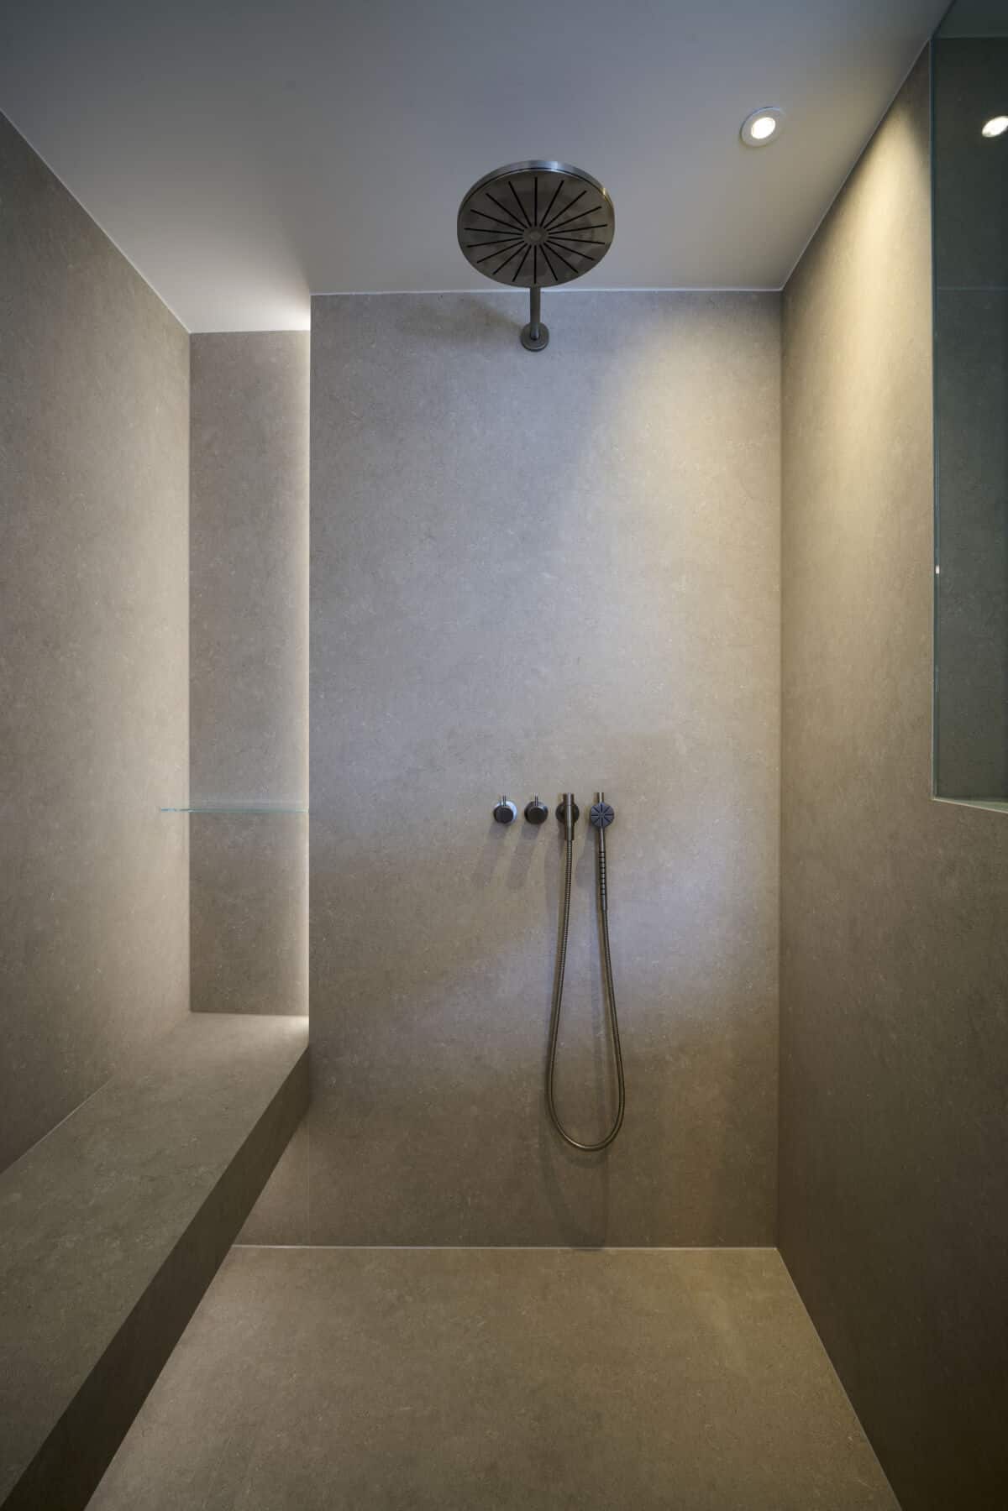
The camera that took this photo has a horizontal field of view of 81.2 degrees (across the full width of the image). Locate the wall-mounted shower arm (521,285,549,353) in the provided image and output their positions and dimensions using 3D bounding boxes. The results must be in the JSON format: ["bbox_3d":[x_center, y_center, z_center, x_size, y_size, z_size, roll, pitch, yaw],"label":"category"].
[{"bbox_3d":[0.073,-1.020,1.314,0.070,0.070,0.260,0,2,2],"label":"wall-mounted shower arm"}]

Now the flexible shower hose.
[{"bbox_3d":[0.202,0.533,1.445,0.188,0.865,0.080,0,2,2],"label":"flexible shower hose"}]

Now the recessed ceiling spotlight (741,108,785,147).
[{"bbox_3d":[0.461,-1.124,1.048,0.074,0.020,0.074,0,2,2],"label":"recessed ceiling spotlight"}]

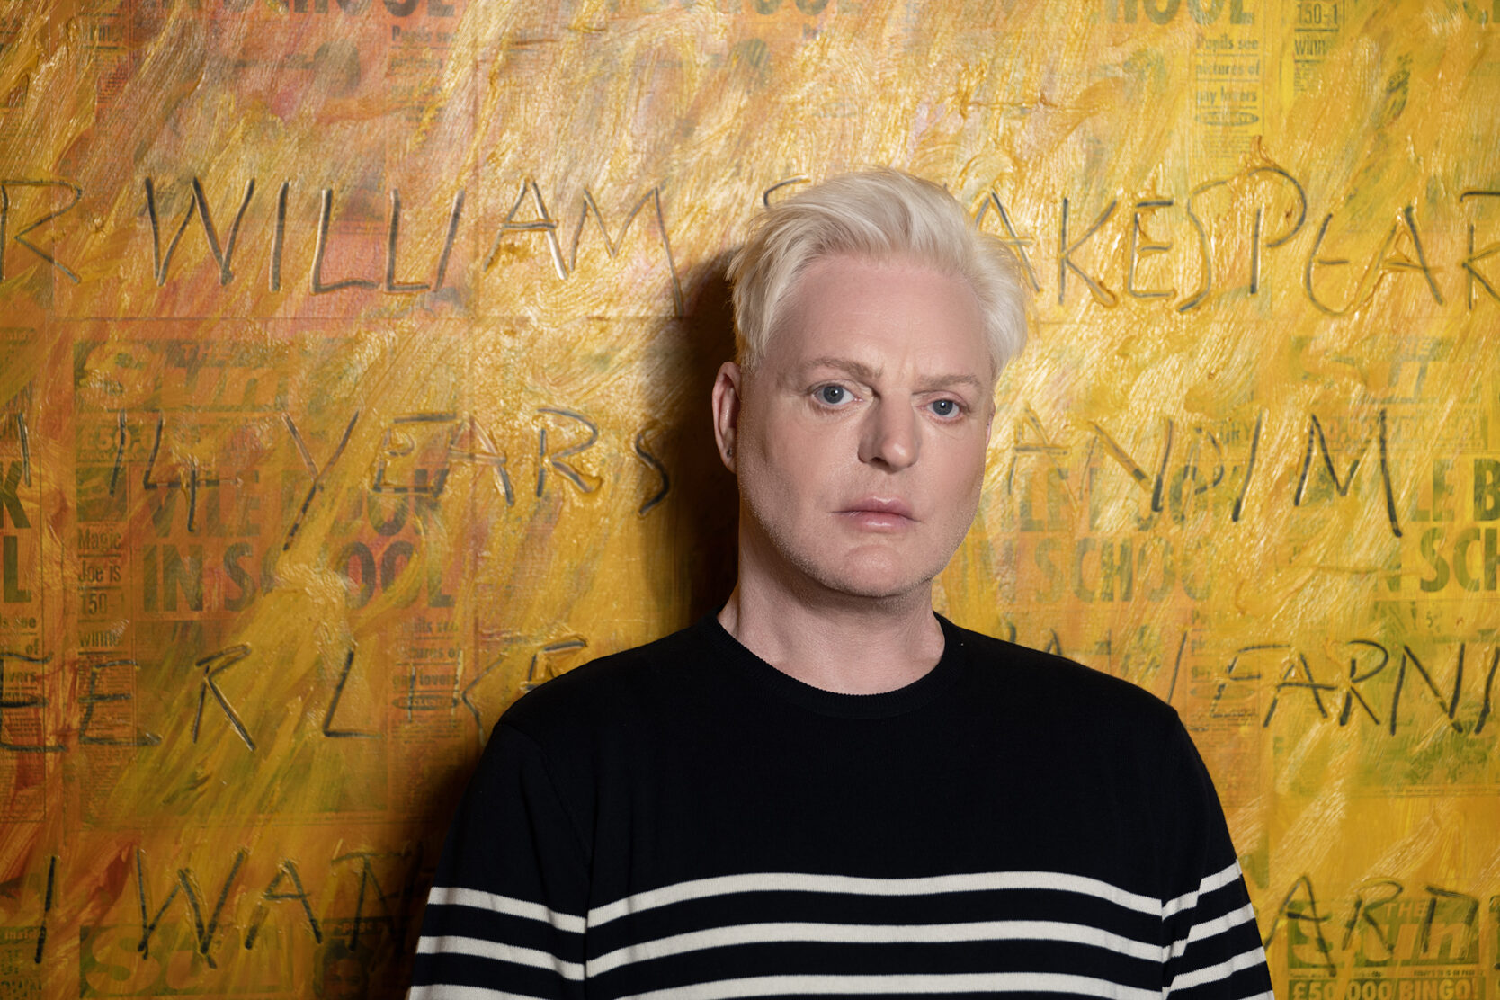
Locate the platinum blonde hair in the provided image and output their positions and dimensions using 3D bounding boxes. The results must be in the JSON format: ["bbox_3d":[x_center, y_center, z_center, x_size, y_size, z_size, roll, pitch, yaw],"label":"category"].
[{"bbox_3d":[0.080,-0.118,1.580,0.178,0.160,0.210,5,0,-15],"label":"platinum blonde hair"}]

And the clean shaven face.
[{"bbox_3d":[0.068,-0.043,1.505,0.155,0.200,0.130,5,0,-15],"label":"clean shaven face"}]

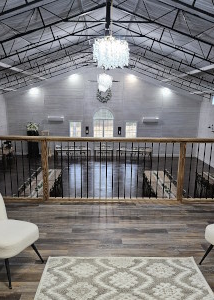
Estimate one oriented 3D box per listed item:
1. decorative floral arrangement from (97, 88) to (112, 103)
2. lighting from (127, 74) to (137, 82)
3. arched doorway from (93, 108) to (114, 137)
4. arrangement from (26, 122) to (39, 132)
[{"bbox_3d":[-0.185,-4.023,19.694,1.111,1.111,0.220,1,12,0],"label":"decorative floral arrangement"},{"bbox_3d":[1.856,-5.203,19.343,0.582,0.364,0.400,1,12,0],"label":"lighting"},{"bbox_3d":[-0.251,-1.918,20.228,1.545,2.511,0.200,1,12,0],"label":"arched doorway"},{"bbox_3d":[-5.405,-1.632,19.283,0.907,0.725,0.800,1,12,0],"label":"arrangement"}]

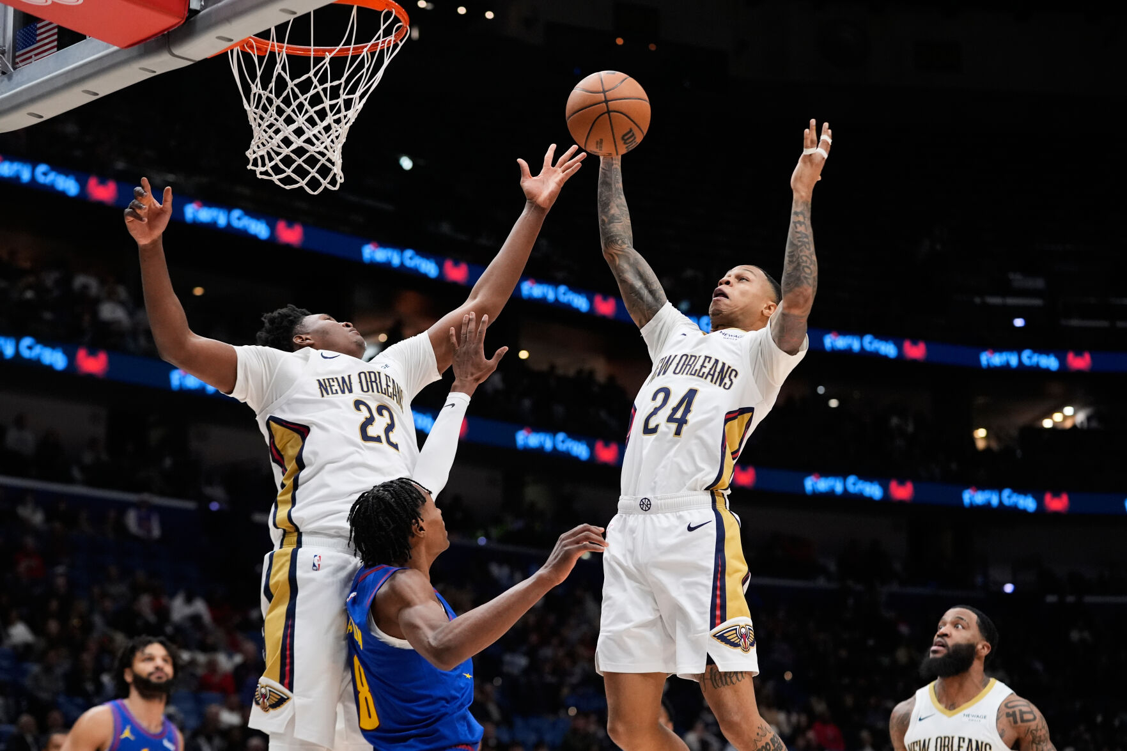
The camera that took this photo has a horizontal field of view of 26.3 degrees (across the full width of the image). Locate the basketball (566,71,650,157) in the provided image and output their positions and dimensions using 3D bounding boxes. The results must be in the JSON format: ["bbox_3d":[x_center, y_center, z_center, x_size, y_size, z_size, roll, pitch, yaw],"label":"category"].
[{"bbox_3d":[0.127,-0.734,6.750,0.240,0.240,0.240,0,-12,0],"label":"basketball"}]

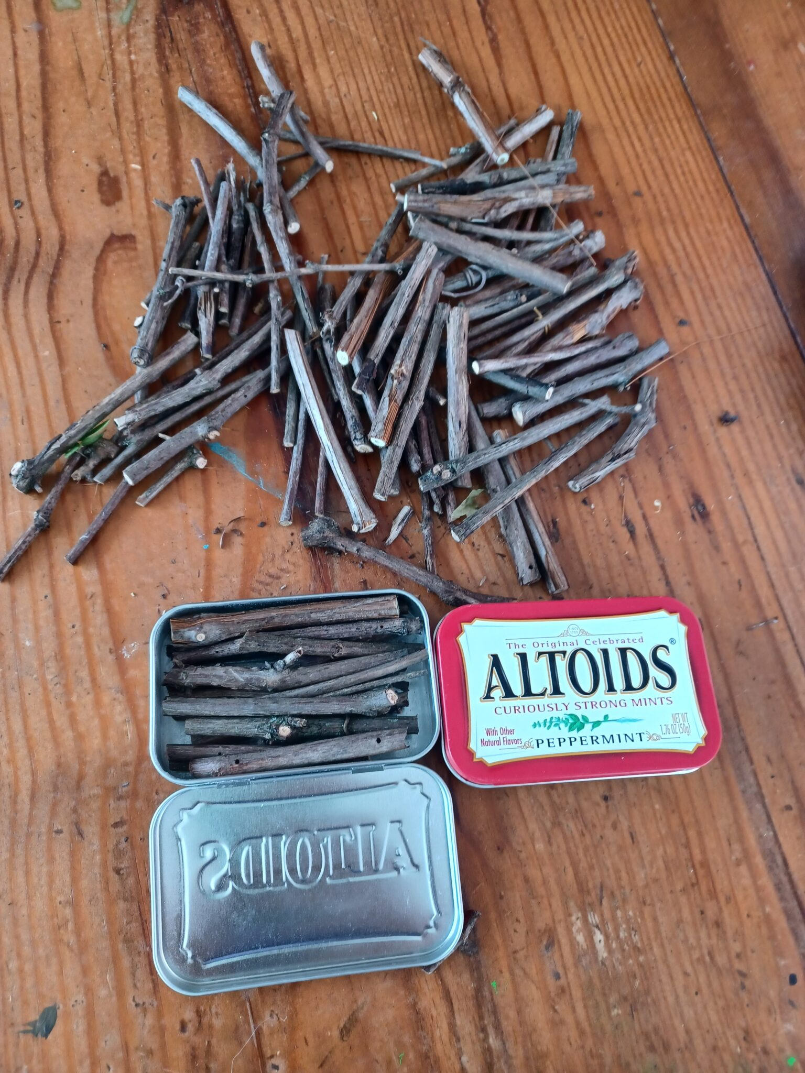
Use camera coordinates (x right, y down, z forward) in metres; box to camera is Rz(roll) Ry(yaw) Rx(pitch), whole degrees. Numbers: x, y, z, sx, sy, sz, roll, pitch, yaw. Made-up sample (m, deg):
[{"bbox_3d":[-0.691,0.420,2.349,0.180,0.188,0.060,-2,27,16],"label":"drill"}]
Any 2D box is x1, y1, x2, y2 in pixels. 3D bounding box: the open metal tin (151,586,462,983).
[{"bbox_3d":[-0.033,0.079,0.255,0.095,0.021,0.120,-4,67,-7],"label":"open metal tin"}]

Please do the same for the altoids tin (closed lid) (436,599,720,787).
[{"bbox_3d":[0.060,0.055,0.273,0.096,0.021,0.061,-2,67,-6],"label":"altoids tin (closed lid)"}]

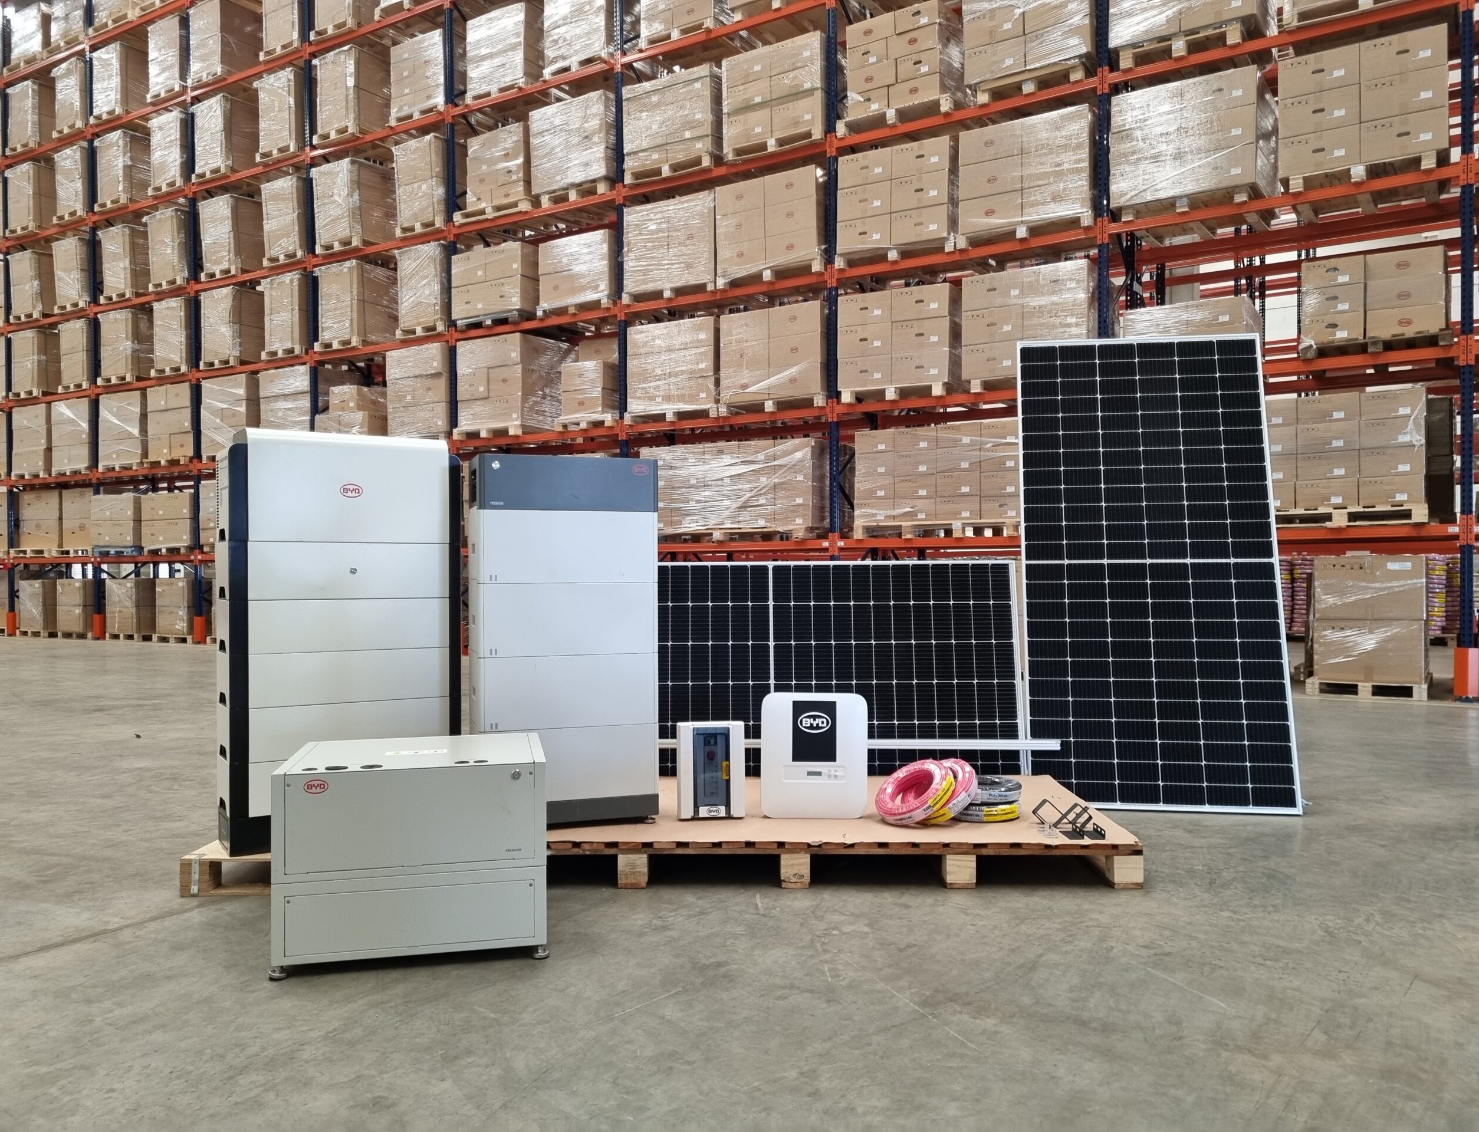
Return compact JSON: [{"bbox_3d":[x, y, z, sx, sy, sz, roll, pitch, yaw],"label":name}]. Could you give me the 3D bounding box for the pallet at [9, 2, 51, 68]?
[{"bbox_3d":[-11.347,-8.544,18.791,1.147,0.881,1.000,-1,0,31],"label":"pallet"}]

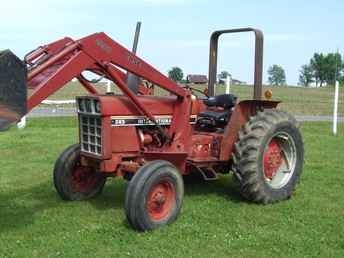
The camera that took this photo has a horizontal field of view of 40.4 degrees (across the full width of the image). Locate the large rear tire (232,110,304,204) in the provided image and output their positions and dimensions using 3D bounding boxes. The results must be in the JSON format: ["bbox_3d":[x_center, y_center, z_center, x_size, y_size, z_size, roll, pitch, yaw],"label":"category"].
[{"bbox_3d":[1.390,0.417,6.578,1.325,1.312,0.400,-3,7,-42],"label":"large rear tire"}]

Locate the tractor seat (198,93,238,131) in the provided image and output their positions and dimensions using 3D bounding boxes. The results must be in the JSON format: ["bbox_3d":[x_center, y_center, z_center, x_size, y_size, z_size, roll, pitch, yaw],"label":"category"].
[{"bbox_3d":[0.690,-0.256,6.910,0.500,0.500,0.500,-3,7,-42],"label":"tractor seat"}]

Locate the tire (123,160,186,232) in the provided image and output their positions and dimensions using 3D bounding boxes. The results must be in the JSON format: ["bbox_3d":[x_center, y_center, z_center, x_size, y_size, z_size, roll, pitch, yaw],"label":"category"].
[{"bbox_3d":[-0.175,0.756,5.180,0.212,0.775,0.775,8,8,44],"label":"tire"}]

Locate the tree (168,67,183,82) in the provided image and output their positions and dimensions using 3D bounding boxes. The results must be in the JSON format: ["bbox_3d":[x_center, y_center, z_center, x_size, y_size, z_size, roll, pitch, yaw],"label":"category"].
[{"bbox_3d":[1.499,-20.231,175.000,5.620,5.994,5.620,2,6,0],"label":"tree"}]

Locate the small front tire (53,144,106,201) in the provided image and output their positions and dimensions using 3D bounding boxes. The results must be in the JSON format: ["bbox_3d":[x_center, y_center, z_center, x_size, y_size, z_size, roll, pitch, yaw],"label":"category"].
[{"bbox_3d":[-1.234,0.603,6.338,0.212,0.775,0.775,7,8,43],"label":"small front tire"}]

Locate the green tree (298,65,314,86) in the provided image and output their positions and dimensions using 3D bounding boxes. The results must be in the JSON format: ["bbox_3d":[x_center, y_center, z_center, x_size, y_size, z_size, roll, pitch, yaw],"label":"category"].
[{"bbox_3d":[48.860,-19.289,170.000,5.641,8.007,5.641,2,6,0],"label":"green tree"}]

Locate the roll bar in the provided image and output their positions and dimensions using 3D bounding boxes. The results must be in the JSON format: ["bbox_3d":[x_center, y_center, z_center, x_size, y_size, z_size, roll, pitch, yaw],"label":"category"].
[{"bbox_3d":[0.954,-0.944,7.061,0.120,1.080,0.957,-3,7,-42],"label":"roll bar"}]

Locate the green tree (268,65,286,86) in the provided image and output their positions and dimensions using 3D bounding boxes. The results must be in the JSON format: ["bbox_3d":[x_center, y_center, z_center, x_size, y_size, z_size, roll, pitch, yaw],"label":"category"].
[{"bbox_3d":[38.396,-19.380,170.000,6.551,7.825,6.551,2,6,0],"label":"green tree"}]

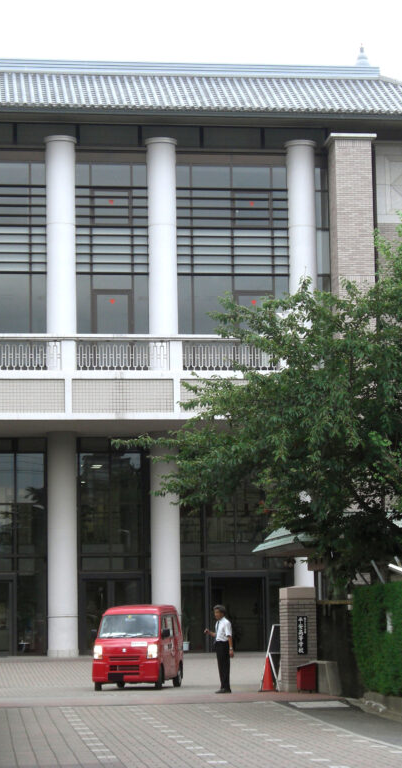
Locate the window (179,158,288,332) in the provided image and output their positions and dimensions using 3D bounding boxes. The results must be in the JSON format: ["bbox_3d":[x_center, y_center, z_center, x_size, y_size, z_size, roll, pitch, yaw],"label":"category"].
[{"bbox_3d":[1.057,-4.497,63.546,3.870,5.992,0.200,0,-6,-8],"label":"window"}]

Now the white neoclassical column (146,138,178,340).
[{"bbox_3d":[-1.237,-4.659,61.623,0.980,6.870,0.980,0,-6,-8],"label":"white neoclassical column"}]

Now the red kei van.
[{"bbox_3d":[-1.366,5.791,41.871,1.475,1.860,3.395,-2,-6,9],"label":"red kei van"}]

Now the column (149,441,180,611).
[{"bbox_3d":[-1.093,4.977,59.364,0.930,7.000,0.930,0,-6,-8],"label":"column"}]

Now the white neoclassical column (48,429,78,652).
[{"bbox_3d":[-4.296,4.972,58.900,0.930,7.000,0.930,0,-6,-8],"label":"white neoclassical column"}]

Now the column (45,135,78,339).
[{"bbox_3d":[-4.493,-4.667,61.189,0.980,6.903,0.980,0,-6,-8],"label":"column"}]

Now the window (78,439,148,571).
[{"bbox_3d":[-2.869,3.959,62.073,2.367,4.357,0.200,0,-6,-8],"label":"window"}]

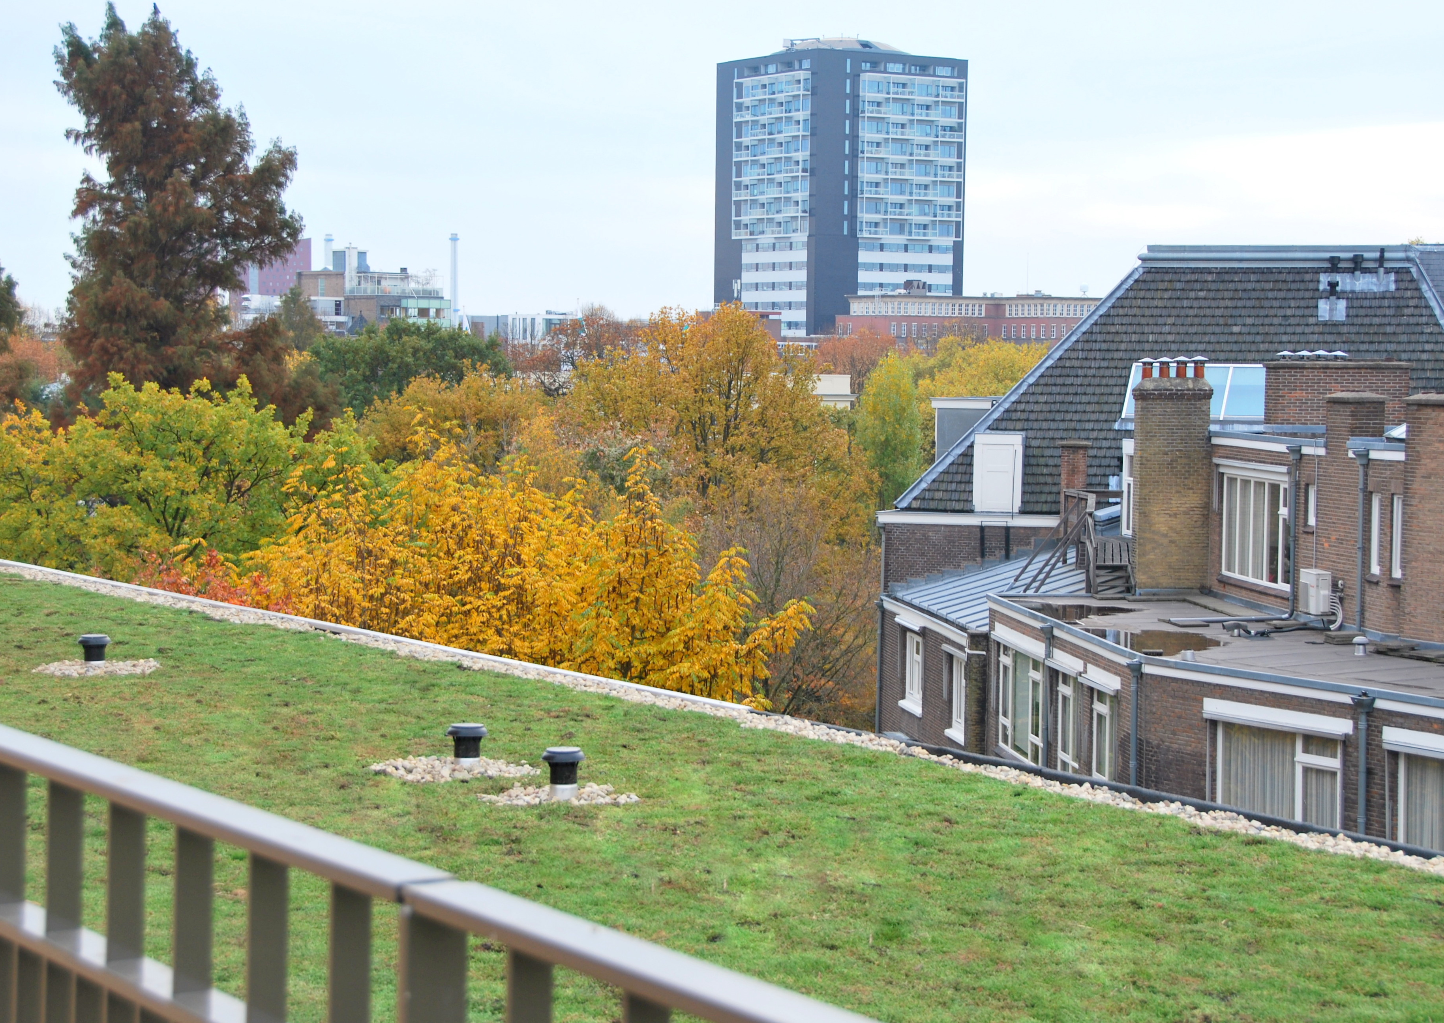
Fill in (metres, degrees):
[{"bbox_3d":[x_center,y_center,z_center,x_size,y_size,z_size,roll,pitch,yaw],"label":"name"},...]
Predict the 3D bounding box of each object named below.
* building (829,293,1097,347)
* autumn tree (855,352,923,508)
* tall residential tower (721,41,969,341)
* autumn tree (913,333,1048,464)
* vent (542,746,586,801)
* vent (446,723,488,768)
[{"bbox_3d":[40.505,-23.989,412.183,50.000,14.356,15.000,0,4,-15],"label":"building"},{"bbox_3d":[5.752,-0.405,98.357,3.200,10.224,3.200,1,4,0],"label":"autumn tree"},{"bbox_3d":[18.815,-47.896,451.695,28.464,55.963,29.623,-2,5,-31],"label":"tall residential tower"},{"bbox_3d":[11.105,-1.984,118.374,7.500,10.719,7.500,1,4,0],"label":"autumn tree"},{"bbox_3d":[-0.681,1.132,12.120,0.190,0.220,0.190,1,4,0],"label":"vent"},{"bbox_3d":[-1.181,1.086,13.000,0.190,0.210,0.190,1,4,0],"label":"vent"}]

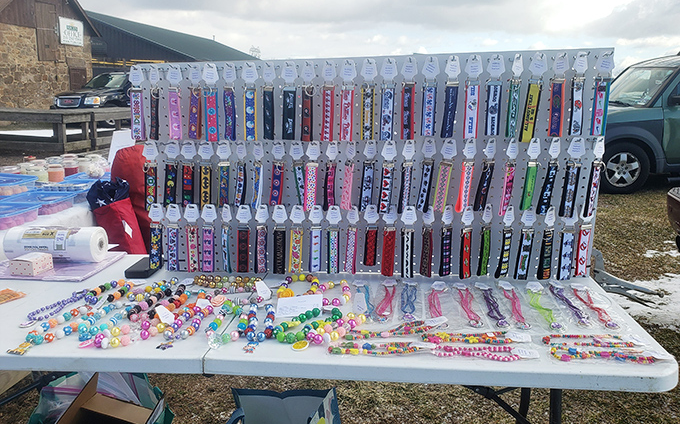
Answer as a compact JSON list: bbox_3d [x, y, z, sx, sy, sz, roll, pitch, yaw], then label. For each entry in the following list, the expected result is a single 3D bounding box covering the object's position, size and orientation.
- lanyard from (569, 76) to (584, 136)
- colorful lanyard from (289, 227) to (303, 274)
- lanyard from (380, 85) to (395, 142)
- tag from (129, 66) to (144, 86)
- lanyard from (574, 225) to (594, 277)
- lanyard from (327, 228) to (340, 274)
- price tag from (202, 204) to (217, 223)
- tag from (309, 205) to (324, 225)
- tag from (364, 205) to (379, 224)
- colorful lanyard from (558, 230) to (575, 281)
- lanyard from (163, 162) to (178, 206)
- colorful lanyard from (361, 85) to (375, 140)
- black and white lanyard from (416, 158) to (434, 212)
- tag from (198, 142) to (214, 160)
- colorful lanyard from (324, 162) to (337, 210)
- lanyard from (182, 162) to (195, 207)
[{"bbox_3d":[0.577,-0.256,1.245,0.034,0.140,0.014,-1,13,8],"label":"lanyard"},{"bbox_3d":[-0.124,0.109,1.453,0.034,0.141,0.014,5,14,7],"label":"colorful lanyard"},{"bbox_3d":[0.121,-0.250,1.298,0.032,0.143,0.014,3,14,5],"label":"lanyard"},{"bbox_3d":[-0.538,-0.361,1.355,0.044,0.055,0.005,1,13,4],"label":"tag"},{"bbox_3d":[0.649,0.103,1.359,0.034,0.144,0.012,1,13,7],"label":"lanyard"},{"bbox_3d":[-0.018,0.109,1.424,0.032,0.136,0.015,-1,15,-3],"label":"lanyard"},{"bbox_3d":[-0.372,0.004,1.458,0.044,0.055,0.005,1,13,3],"label":"price tag"},{"bbox_3d":[-0.066,0.008,1.421,0.043,0.053,0.003,1,13,7],"label":"tag"},{"bbox_3d":[0.086,0.007,1.385,0.043,0.056,0.005,0,14,5],"label":"tag"},{"bbox_3d":[0.598,0.114,1.350,0.033,0.143,0.015,-3,14,-3],"label":"colorful lanyard"},{"bbox_3d":[-0.475,-0.076,1.434,0.032,0.142,0.014,5,14,-8],"label":"lanyard"},{"bbox_3d":[0.070,-0.250,1.286,0.033,0.136,0.014,1,15,6],"label":"colorful lanyard"},{"bbox_3d":[0.224,-0.066,1.341,0.032,0.140,0.012,13,16,27],"label":"black and white lanyard"},{"bbox_3d":[-0.363,-0.168,1.398,0.044,0.055,0.005,1,13,4],"label":"tag"},{"bbox_3d":[-0.026,-0.068,1.373,0.032,0.135,0.012,-5,17,-32],"label":"colorful lanyard"},{"bbox_3d":[-0.421,-0.074,1.423,0.033,0.131,0.011,2,15,-10],"label":"lanyard"}]

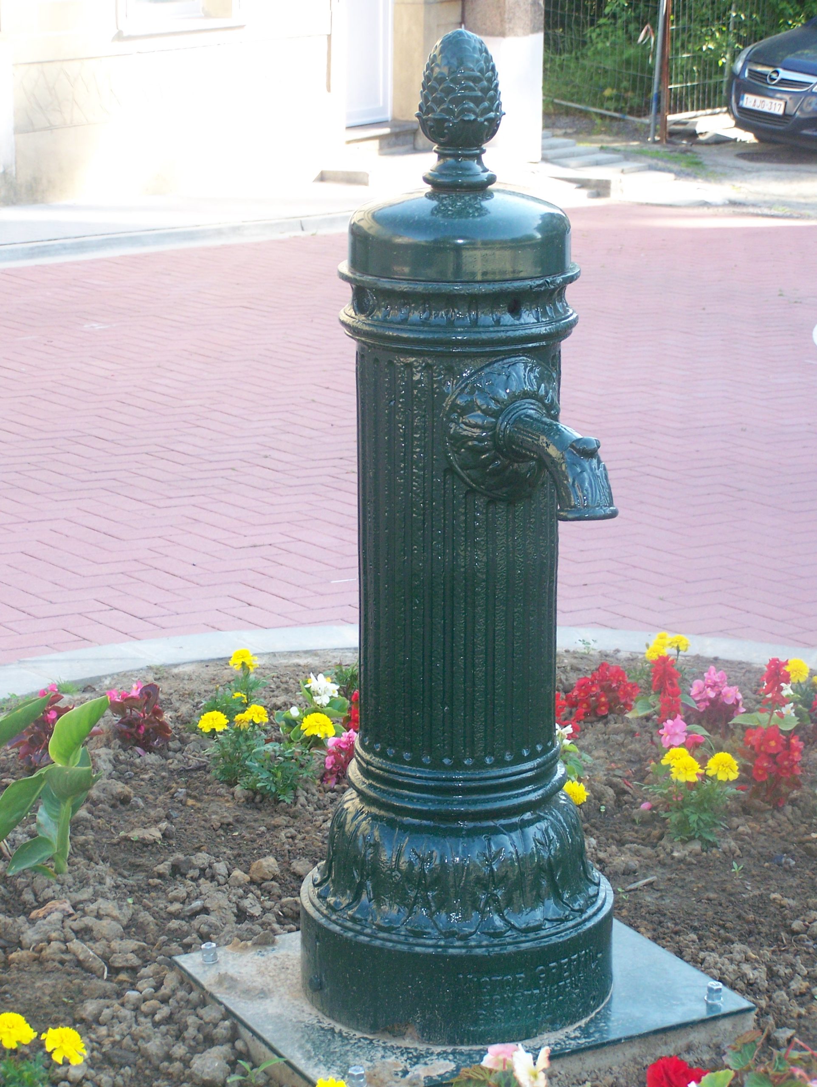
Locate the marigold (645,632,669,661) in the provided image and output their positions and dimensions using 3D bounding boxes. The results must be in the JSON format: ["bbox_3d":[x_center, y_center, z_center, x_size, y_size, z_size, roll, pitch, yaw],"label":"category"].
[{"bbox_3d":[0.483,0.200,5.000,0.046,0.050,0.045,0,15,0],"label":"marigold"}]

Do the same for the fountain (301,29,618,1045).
[{"bbox_3d":[0.094,-0.009,3.223,0.415,1.239,0.538,-8,17,-28],"label":"fountain"}]

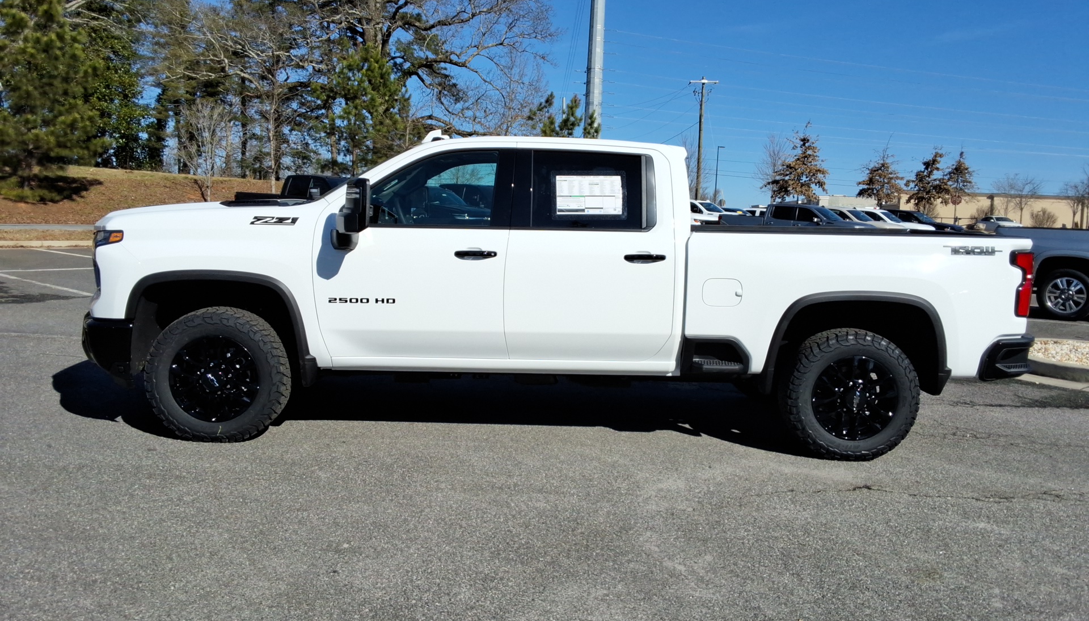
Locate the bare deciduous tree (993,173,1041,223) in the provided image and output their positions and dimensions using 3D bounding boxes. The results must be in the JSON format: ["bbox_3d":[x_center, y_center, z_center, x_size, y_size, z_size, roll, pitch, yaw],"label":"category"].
[{"bbox_3d":[42.998,-9.697,80.000,4.200,5.560,4.200,2,7,0],"label":"bare deciduous tree"}]

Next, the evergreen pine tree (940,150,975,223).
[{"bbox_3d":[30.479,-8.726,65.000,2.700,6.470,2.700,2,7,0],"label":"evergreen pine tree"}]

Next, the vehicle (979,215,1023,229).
[{"bbox_3d":[37.099,-7.023,72.000,1.850,1.430,4.750,1,7,-5],"label":"vehicle"}]

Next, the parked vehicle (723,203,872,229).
[{"bbox_3d":[9.887,-3.121,34.112,5.890,1.930,2.060,8,9,42],"label":"parked vehicle"}]

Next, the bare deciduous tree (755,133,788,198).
[{"bbox_3d":[16.383,-9.345,64.416,2.334,7.138,2.334,4,7,14],"label":"bare deciduous tree"}]

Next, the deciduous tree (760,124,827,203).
[{"bbox_3d":[13.084,-6.597,46.000,3.400,6.310,3.400,2,7,0],"label":"deciduous tree"}]

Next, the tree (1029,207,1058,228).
[{"bbox_3d":[45.317,-8.276,80.130,2.218,2.241,2.218,6,8,29],"label":"tree"}]

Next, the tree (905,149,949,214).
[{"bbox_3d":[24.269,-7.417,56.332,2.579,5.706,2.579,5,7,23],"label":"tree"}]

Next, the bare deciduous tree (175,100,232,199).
[{"bbox_3d":[-15.859,-7.326,41.000,2.500,5.030,2.500,2,7,0],"label":"bare deciduous tree"}]

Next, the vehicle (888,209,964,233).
[{"bbox_3d":[15.732,-3.371,38.302,5.750,1.900,2.030,8,9,42],"label":"vehicle"}]

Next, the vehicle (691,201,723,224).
[{"bbox_3d":[6.736,-4.029,40.519,6.300,2.040,2.080,8,9,40],"label":"vehicle"}]

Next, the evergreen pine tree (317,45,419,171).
[{"bbox_3d":[-9.374,-10.304,47.000,5.200,8.130,5.200,2,7,0],"label":"evergreen pine tree"}]

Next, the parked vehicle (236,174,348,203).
[{"bbox_3d":[-5.891,-2.613,23.804,6.200,2.000,2.100,8,9,39],"label":"parked vehicle"}]

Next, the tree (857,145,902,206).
[{"bbox_3d":[20.831,-7.434,55.340,2.631,5.838,2.631,4,7,21],"label":"tree"}]

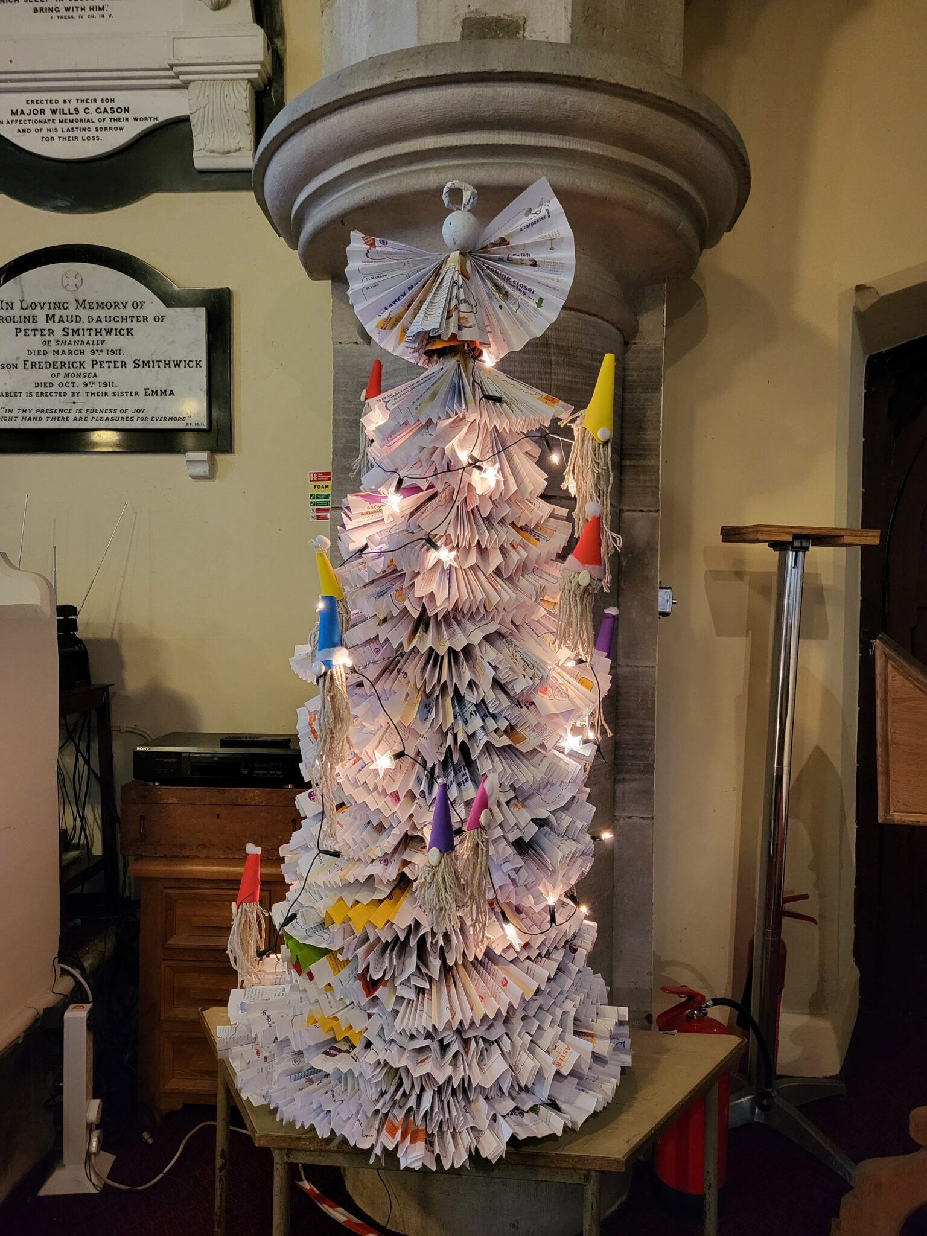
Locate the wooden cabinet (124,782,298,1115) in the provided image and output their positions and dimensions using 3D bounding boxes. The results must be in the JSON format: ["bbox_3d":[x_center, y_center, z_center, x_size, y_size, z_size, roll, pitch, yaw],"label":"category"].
[{"bbox_3d":[-0.592,0.817,2.452,0.475,0.820,0.380,1,1,3],"label":"wooden cabinet"}]

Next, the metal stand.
[{"bbox_3d":[0.749,0.524,2.303,0.510,1.440,0.510,1,1,-3],"label":"metal stand"}]

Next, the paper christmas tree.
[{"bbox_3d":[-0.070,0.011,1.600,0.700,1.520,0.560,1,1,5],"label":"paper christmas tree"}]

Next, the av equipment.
[{"bbox_3d":[-0.584,0.362,2.410,0.435,0.092,0.280,1,1,3],"label":"av equipment"}]

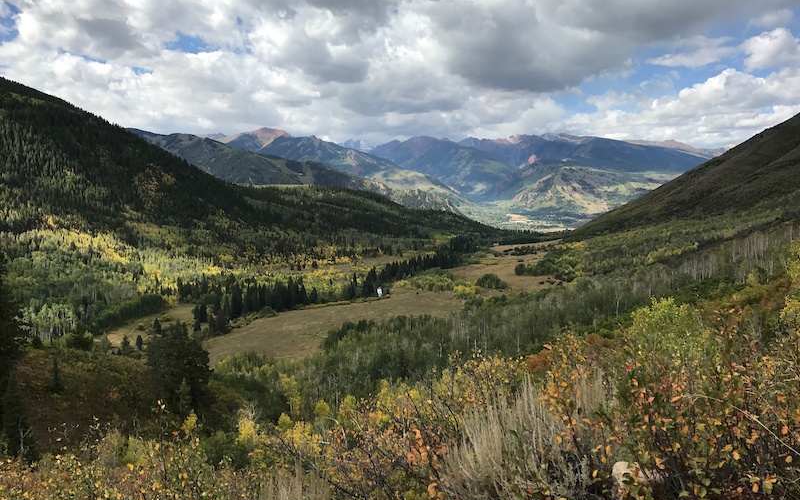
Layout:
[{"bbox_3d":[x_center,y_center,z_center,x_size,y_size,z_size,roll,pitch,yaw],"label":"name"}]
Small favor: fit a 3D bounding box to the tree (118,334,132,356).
[{"bbox_3d":[-84.840,29.439,200.000,4.020,6.340,4.020,0,5,0],"label":"tree"}]

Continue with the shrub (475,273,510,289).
[{"bbox_3d":[50.904,16.968,360.000,18.920,8.900,15.000,0,5,0],"label":"shrub"}]

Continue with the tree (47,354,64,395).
[{"bbox_3d":[-55.859,20.202,105.000,2.840,6.490,2.840,0,5,0],"label":"tree"}]

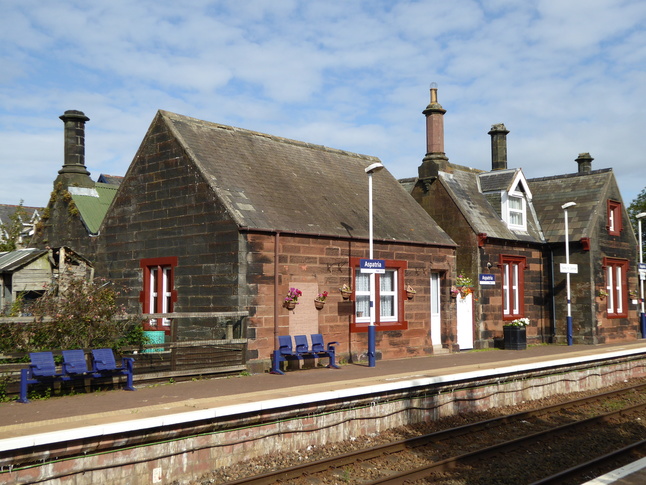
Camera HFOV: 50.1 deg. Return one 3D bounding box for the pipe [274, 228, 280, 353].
[{"bbox_3d":[-1.240,1.580,18.565,0.100,3.720,0.100,4,-6,-44],"label":"pipe"}]

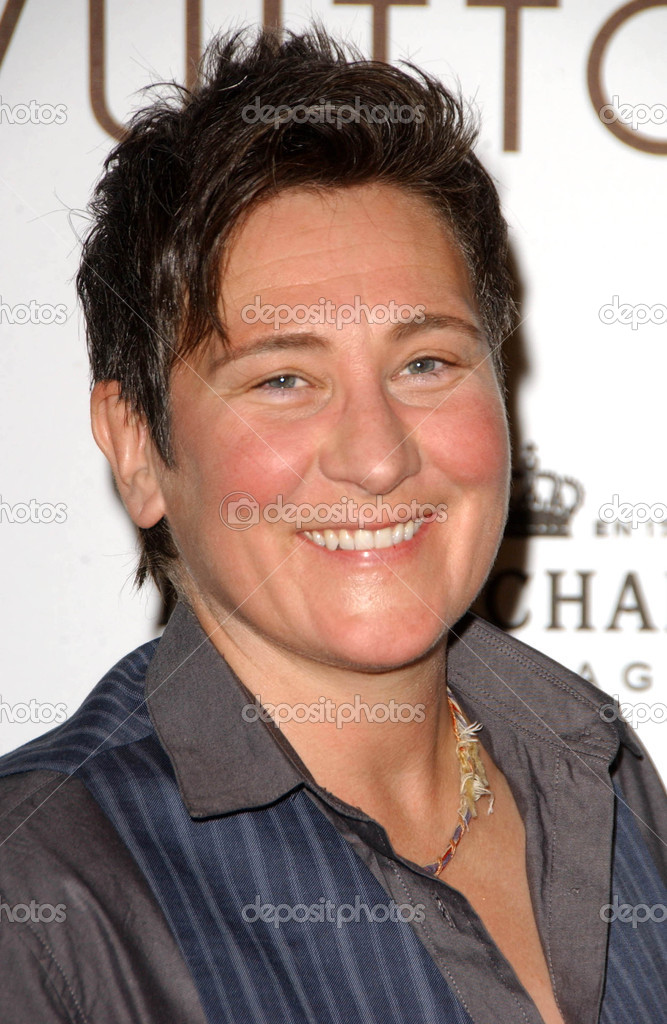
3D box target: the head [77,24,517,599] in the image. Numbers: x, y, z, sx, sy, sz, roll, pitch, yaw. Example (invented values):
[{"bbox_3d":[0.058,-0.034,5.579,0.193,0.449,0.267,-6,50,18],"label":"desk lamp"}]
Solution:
[{"bbox_3d":[-0.013,-0.069,2.970,0.177,0.256,0.225,-5,0,-15],"label":"head"}]

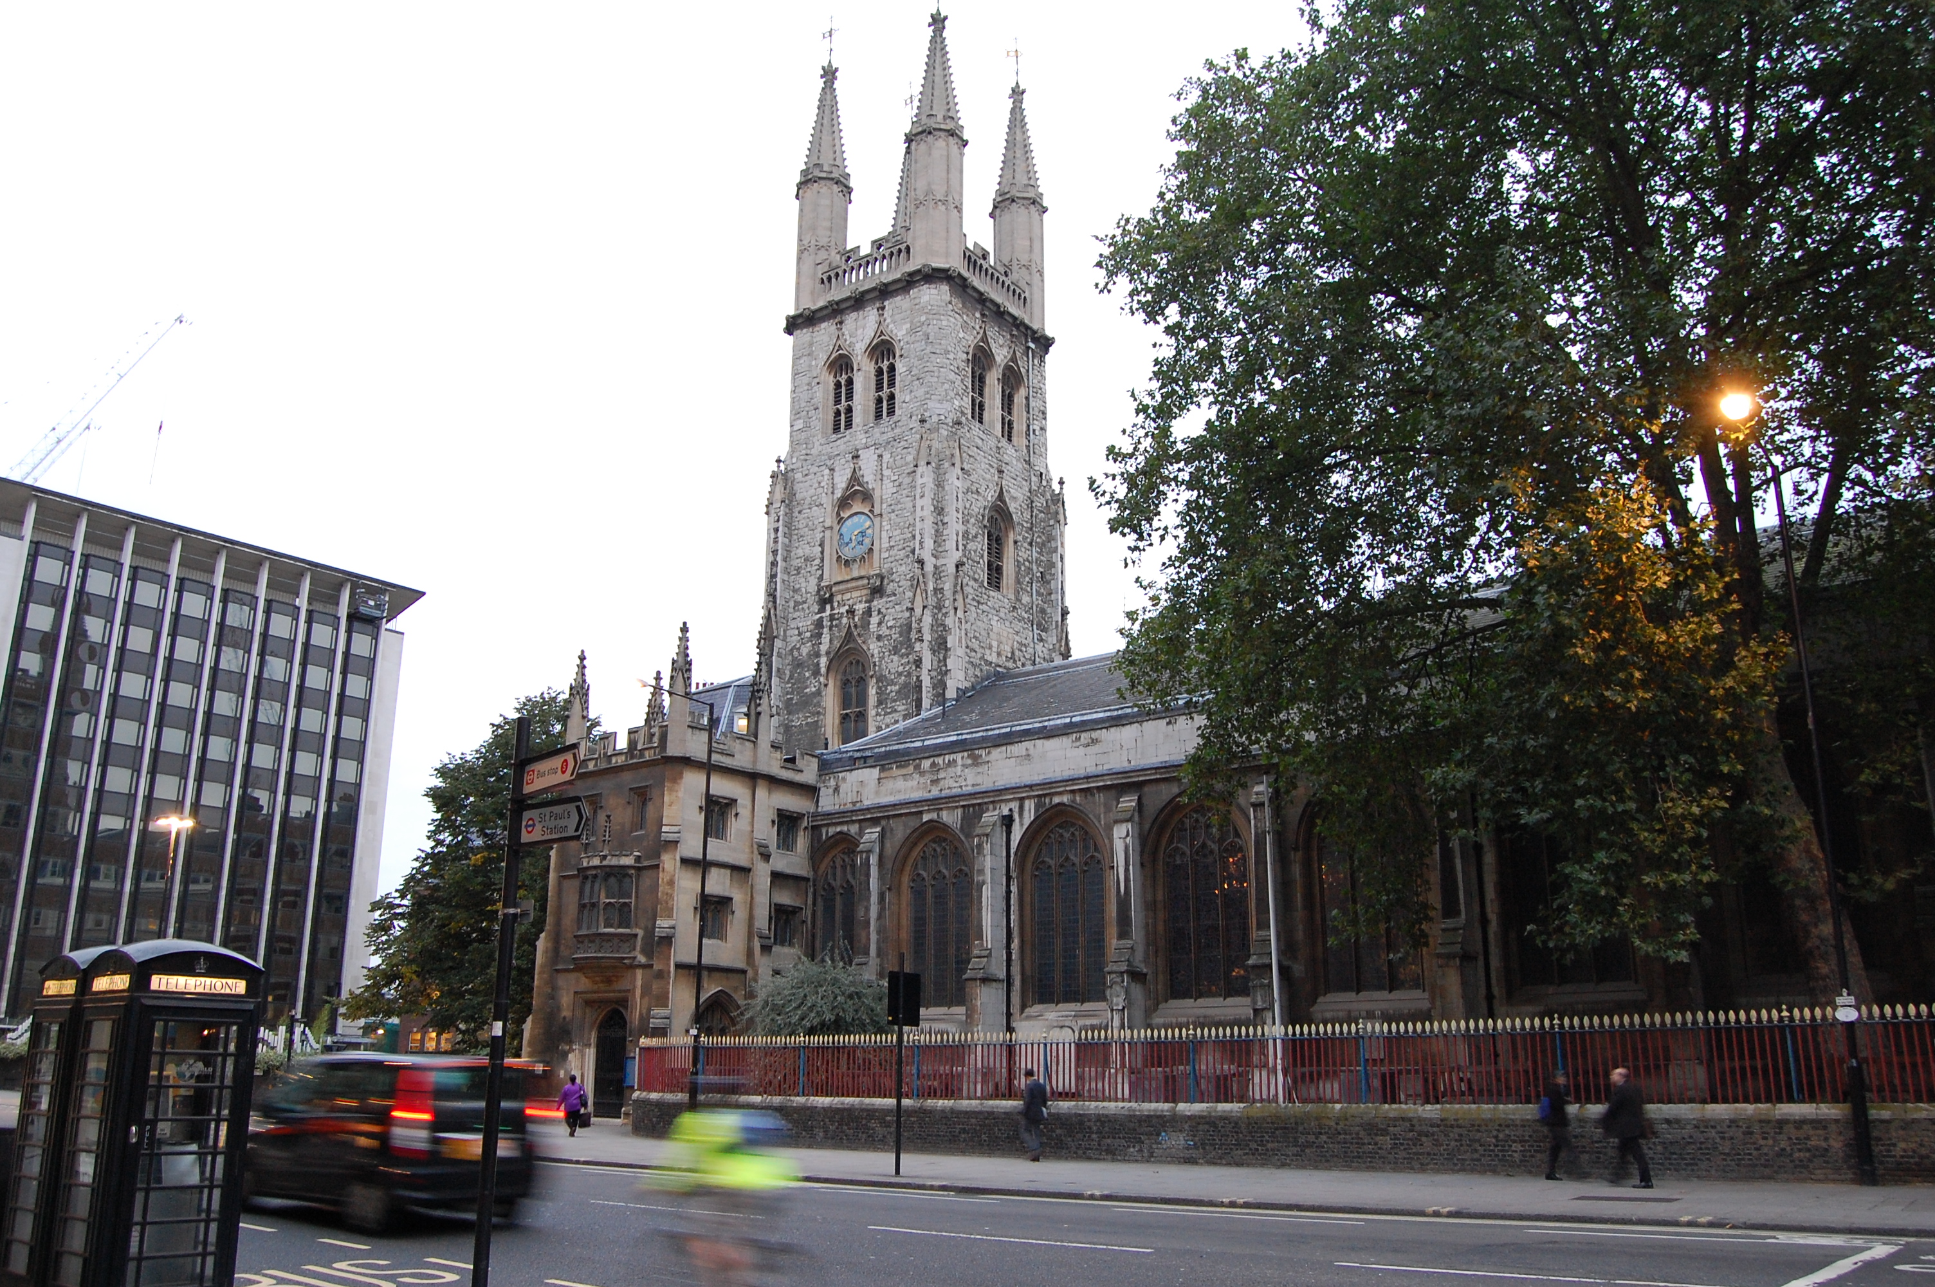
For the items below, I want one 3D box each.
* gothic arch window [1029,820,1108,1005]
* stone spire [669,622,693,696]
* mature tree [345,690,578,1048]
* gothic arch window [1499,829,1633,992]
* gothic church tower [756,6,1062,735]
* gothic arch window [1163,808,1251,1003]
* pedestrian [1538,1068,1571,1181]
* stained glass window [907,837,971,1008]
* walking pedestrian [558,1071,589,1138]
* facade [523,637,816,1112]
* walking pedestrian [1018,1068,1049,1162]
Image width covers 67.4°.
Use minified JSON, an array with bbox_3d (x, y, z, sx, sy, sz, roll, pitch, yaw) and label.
[{"bbox_3d":[2.970,8.049,43.651,2.600,5.400,0.350,-12,-20,36],"label":"gothic arch window"},{"bbox_3d":[-8.880,0.509,44.910,0.600,2.400,0.600,-11,-19,33],"label":"stone spire"},{"bbox_3d":[-19.399,10.046,58.408,10.500,17.000,10.500,5,-17,-16],"label":"mature tree"},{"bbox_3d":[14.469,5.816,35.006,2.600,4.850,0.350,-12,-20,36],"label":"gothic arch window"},{"bbox_3d":[-2.147,-4.993,63.579,9.500,48.398,9.500,-11,-19,33],"label":"gothic church tower"},{"bbox_3d":[6.717,7.277,40.851,2.650,5.450,0.350,-11,-19,33],"label":"gothic arch window"},{"bbox_3d":[9.147,7.554,22.788,0.520,1.700,0.520,-11,-19,33],"label":"pedestrian"},{"bbox_3d":[-0.912,8.891,46.500,2.600,5.400,0.350,-12,-20,36],"label":"stained glass window"},{"bbox_3d":[-10.275,12.049,37.831,0.620,1.580,0.420,12,-20,-36],"label":"walking pedestrian"},{"bbox_3d":[-9.391,7.723,46.964,6.300,14.738,7.600,-11,-19,33],"label":"facade"},{"bbox_3d":[1.304,9.244,28.419,0.500,1.720,0.480,-12,-20,36],"label":"walking pedestrian"}]

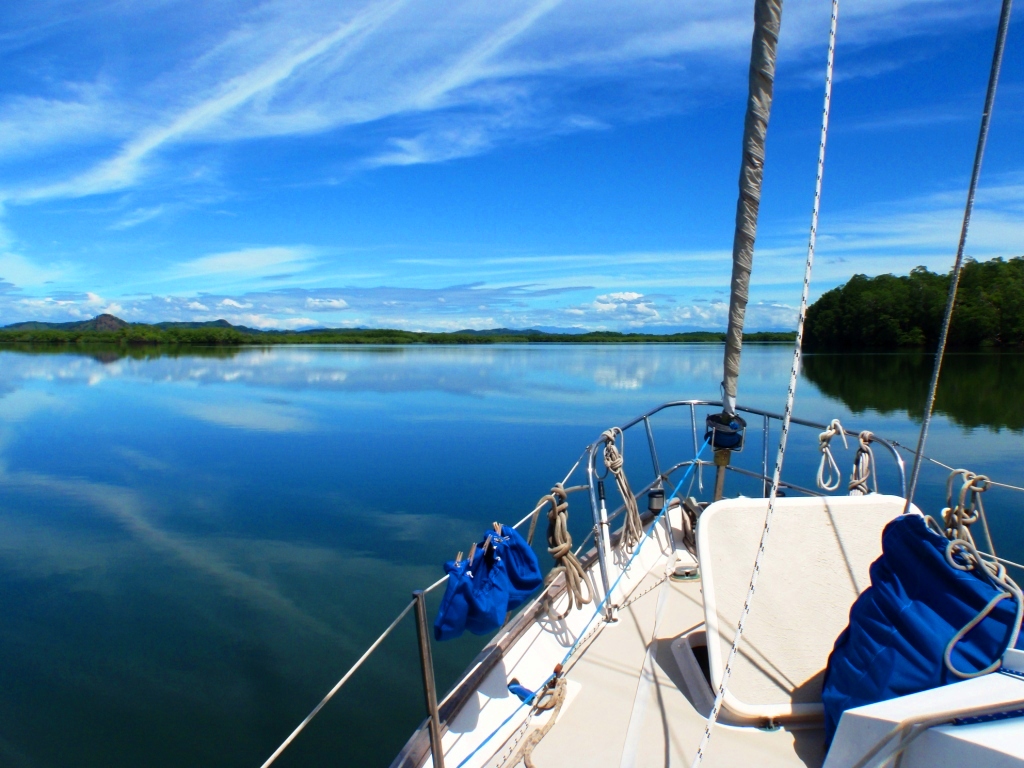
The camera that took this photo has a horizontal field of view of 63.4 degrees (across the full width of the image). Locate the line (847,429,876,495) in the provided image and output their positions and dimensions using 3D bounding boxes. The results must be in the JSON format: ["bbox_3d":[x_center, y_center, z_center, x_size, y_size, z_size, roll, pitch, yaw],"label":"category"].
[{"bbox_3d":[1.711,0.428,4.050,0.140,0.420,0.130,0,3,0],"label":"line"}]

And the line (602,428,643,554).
[{"bbox_3d":[0.515,0.504,3.880,0.190,0.590,0.160,0,3,0],"label":"line"}]

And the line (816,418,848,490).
[{"bbox_3d":[1.620,0.357,4.200,0.150,0.360,0.130,0,3,0],"label":"line"}]

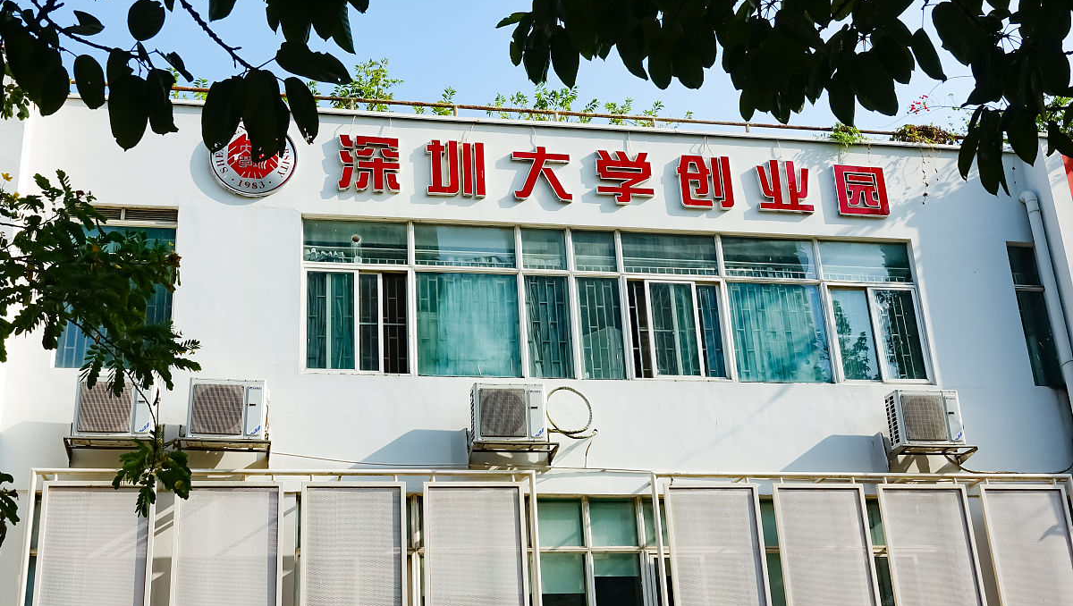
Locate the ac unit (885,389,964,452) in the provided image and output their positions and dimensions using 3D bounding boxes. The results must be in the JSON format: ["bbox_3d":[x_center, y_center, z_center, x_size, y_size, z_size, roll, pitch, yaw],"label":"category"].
[{"bbox_3d":[5.532,1.685,16.971,0.925,0.780,0.390,2,-22,-12],"label":"ac unit"}]

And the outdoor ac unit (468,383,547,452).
[{"bbox_3d":[-0.367,1.496,15.714,0.925,0.780,0.390,2,-22,-12],"label":"outdoor ac unit"}]

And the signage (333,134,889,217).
[{"bbox_3d":[1.316,-1.854,17.713,8.401,0.858,0.110,2,-22,-12],"label":"signage"}]

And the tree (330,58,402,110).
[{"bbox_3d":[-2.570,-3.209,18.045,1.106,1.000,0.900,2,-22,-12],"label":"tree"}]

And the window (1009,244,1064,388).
[{"bbox_3d":[7.705,0.194,18.489,0.547,2.409,0.130,2,-22,-12],"label":"window"}]

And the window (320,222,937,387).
[{"bbox_3d":[1.321,0.016,17.118,9.245,2.347,0.130,2,-22,-12],"label":"window"}]

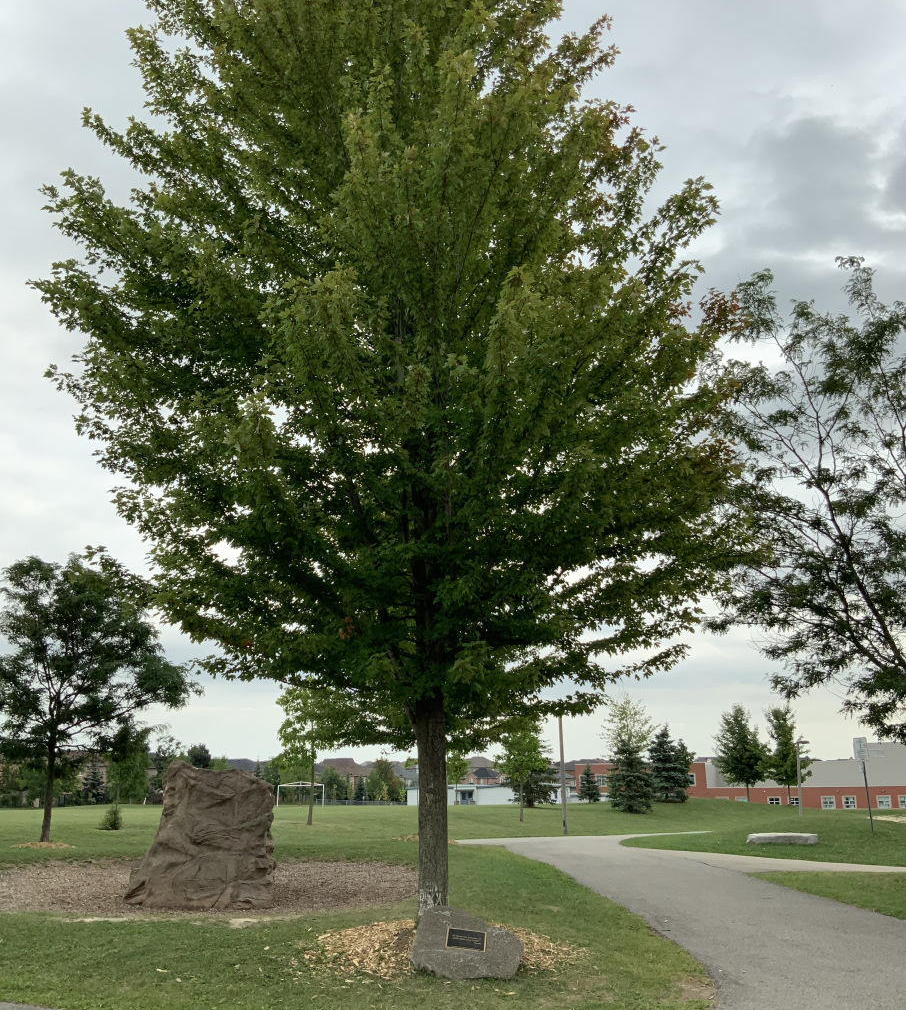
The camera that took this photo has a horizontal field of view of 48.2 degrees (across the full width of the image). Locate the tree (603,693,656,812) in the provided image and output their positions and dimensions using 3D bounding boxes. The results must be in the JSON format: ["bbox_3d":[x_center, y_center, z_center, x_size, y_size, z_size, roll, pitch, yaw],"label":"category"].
[{"bbox_3d":[11.122,15.754,64.132,3.295,7.264,3.295,-3,-16,9],"label":"tree"}]

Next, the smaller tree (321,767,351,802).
[{"bbox_3d":[-16.784,40.055,144.555,4.285,4.955,4.285,2,-16,-6],"label":"smaller tree"}]

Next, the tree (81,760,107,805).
[{"bbox_3d":[-46.247,35.744,130.185,3.345,5.830,3.345,5,-17,-18],"label":"tree"}]

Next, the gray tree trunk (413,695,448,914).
[{"bbox_3d":[-0.256,3.403,11.508,0.360,2.441,0.360,0,-16,-1],"label":"gray tree trunk"}]

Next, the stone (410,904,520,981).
[{"bbox_3d":[0.105,3.772,8.826,0.960,0.550,0.580,0,-16,0],"label":"stone"}]

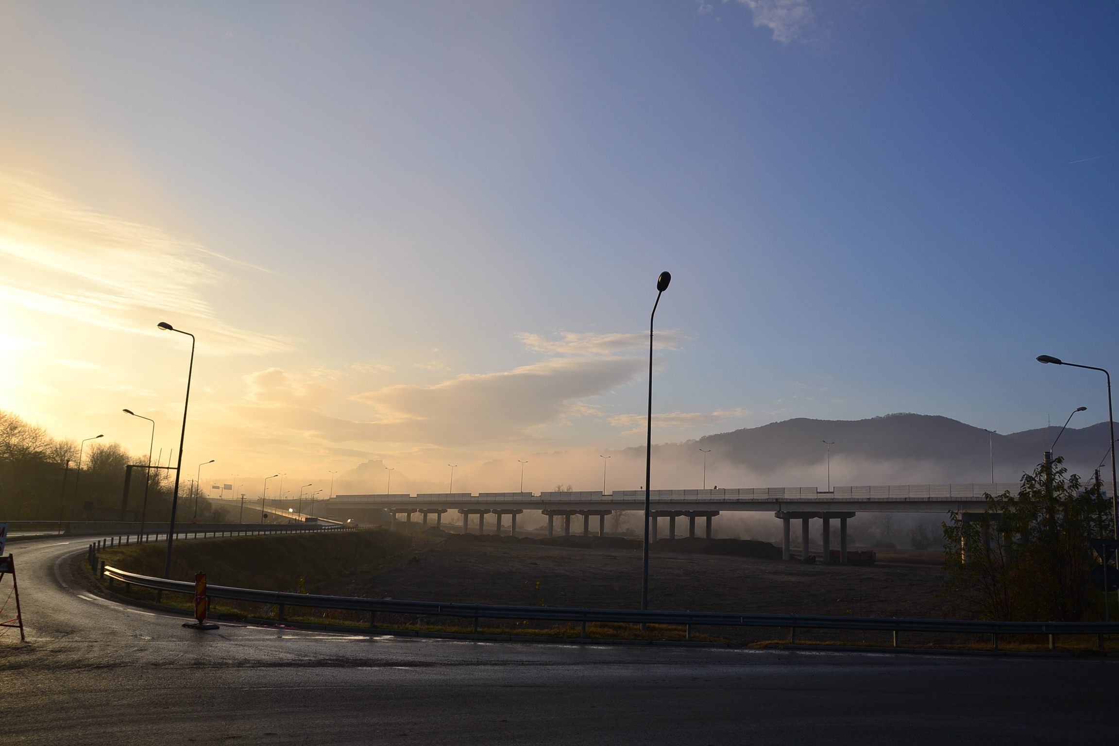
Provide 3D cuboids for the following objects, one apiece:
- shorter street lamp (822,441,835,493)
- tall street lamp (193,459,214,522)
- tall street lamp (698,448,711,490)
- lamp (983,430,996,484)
[{"bbox_3d":[59.692,21.674,171.546,4.300,12.762,0.400,11,-15,-39],"label":"shorter street lamp"},{"bbox_3d":[-54.286,18.555,118.229,2.550,10.350,0.350,3,-11,-4],"label":"tall street lamp"},{"bbox_3d":[37.054,26.049,197.070,4.300,12.762,0.400,12,-15,-41],"label":"tall street lamp"},{"bbox_3d":[80.990,16.992,145.122,4.300,12.762,0.400,11,-14,-37],"label":"lamp"}]

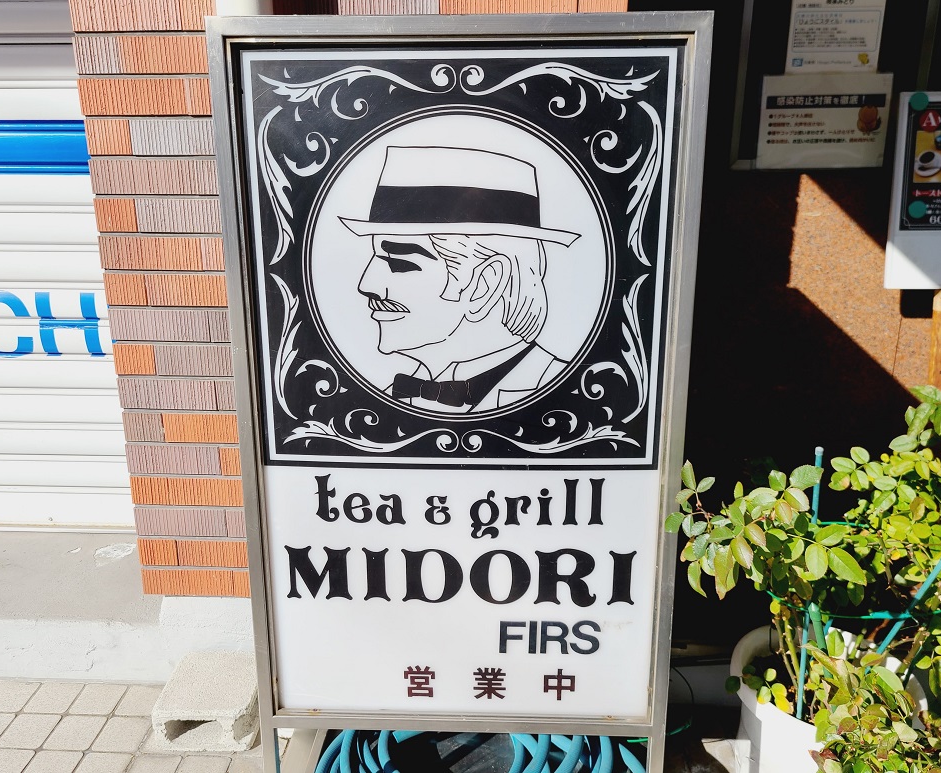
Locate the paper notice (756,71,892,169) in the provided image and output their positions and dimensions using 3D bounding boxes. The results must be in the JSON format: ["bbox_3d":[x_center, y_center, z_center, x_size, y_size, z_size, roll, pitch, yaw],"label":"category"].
[{"bbox_3d":[0.841,-0.628,1.843,0.298,0.211,0.005,0,15,3],"label":"paper notice"}]

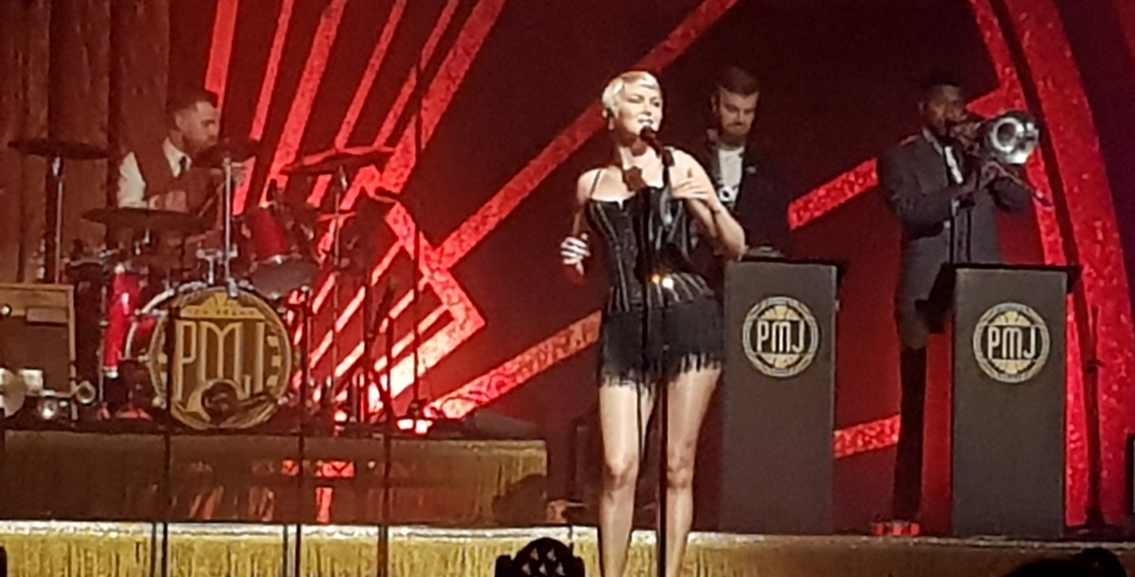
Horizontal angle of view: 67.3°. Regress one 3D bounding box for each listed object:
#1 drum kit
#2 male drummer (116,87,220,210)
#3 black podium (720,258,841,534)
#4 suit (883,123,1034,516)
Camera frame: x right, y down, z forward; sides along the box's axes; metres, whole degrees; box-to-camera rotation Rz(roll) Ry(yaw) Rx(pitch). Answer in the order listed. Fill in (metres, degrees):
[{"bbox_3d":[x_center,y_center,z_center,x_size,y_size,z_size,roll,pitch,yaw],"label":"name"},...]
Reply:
[{"bbox_3d":[-1.500,-0.050,3.560,1.450,1.180,1.100,1,0,-19],"label":"drum kit"},{"bbox_3d":[-1.700,-0.190,3.720,0.580,1.360,0.720,1,0,-37],"label":"male drummer"},{"bbox_3d":[0.800,0.400,3.220,0.430,1.020,0.320,1,0,14],"label":"black podium"},{"bbox_3d":[1.500,0.145,3.300,0.520,1.500,0.420,1,0,-13],"label":"suit"}]

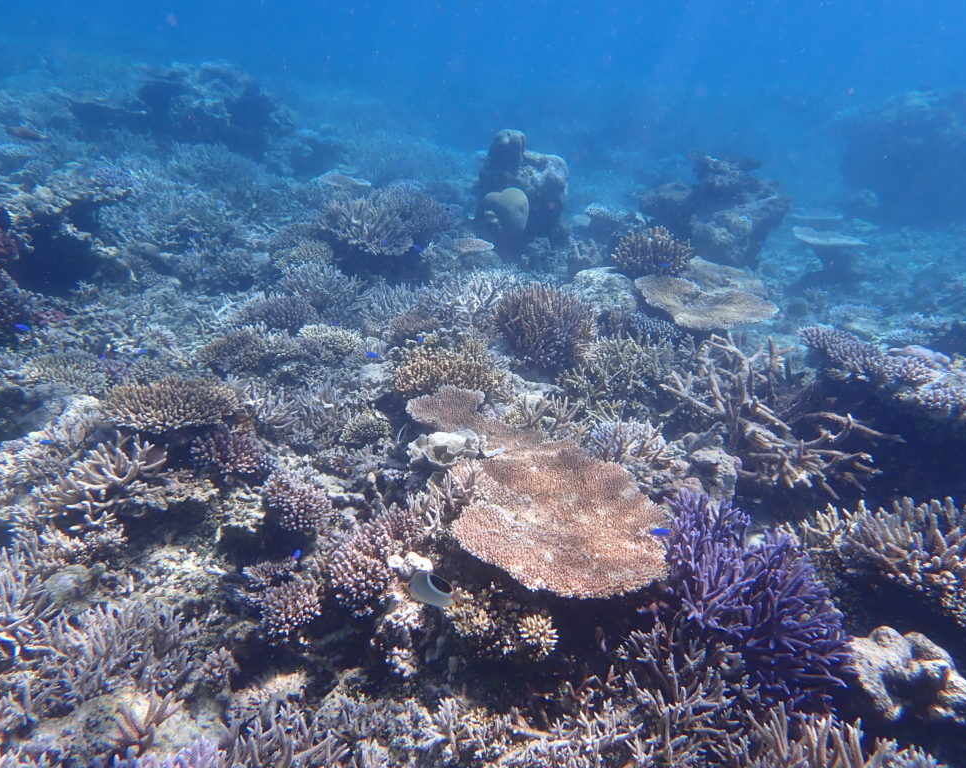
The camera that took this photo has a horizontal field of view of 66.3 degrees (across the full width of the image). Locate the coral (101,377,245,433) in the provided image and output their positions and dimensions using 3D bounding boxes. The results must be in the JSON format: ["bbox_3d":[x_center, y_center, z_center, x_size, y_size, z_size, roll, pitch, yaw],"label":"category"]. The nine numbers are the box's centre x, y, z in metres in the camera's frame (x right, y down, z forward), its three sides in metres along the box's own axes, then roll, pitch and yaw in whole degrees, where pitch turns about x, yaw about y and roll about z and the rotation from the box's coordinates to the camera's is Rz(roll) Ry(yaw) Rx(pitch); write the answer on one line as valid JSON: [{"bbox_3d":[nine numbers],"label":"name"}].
[{"bbox_3d":[-1.046,0.073,2.500,0.460,0.180,0.380,-11,27,-23],"label":"coral"}]

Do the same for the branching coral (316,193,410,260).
[{"bbox_3d":[-0.657,-0.879,4.100,0.540,0.340,0.460,0,26,0],"label":"branching coral"}]

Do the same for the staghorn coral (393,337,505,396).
[{"bbox_3d":[-0.127,-0.066,2.800,0.420,0.210,0.350,-1,25,-3],"label":"staghorn coral"}]

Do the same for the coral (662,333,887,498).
[{"bbox_3d":[0.907,0.098,2.300,0.640,0.400,0.480,0,26,0],"label":"coral"}]

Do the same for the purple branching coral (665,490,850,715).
[{"bbox_3d":[0.605,0.475,1.630,0.370,0.360,0.340,0,26,0],"label":"purple branching coral"}]

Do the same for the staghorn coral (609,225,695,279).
[{"bbox_3d":[0.911,-0.717,4.000,0.450,0.280,0.410,6,26,12],"label":"staghorn coral"}]

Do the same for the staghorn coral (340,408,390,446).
[{"bbox_3d":[-0.373,0.138,2.350,0.165,0.105,0.150,0,26,0],"label":"staghorn coral"}]

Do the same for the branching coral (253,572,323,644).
[{"bbox_3d":[-0.481,0.555,1.820,0.175,0.165,0.165,-8,26,-17],"label":"branching coral"}]

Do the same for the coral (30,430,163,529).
[{"bbox_3d":[-1.112,0.283,2.150,0.380,0.240,0.340,-14,29,-28],"label":"coral"}]

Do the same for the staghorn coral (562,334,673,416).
[{"bbox_3d":[0.476,-0.033,2.600,0.400,0.250,0.350,0,26,0],"label":"staghorn coral"}]

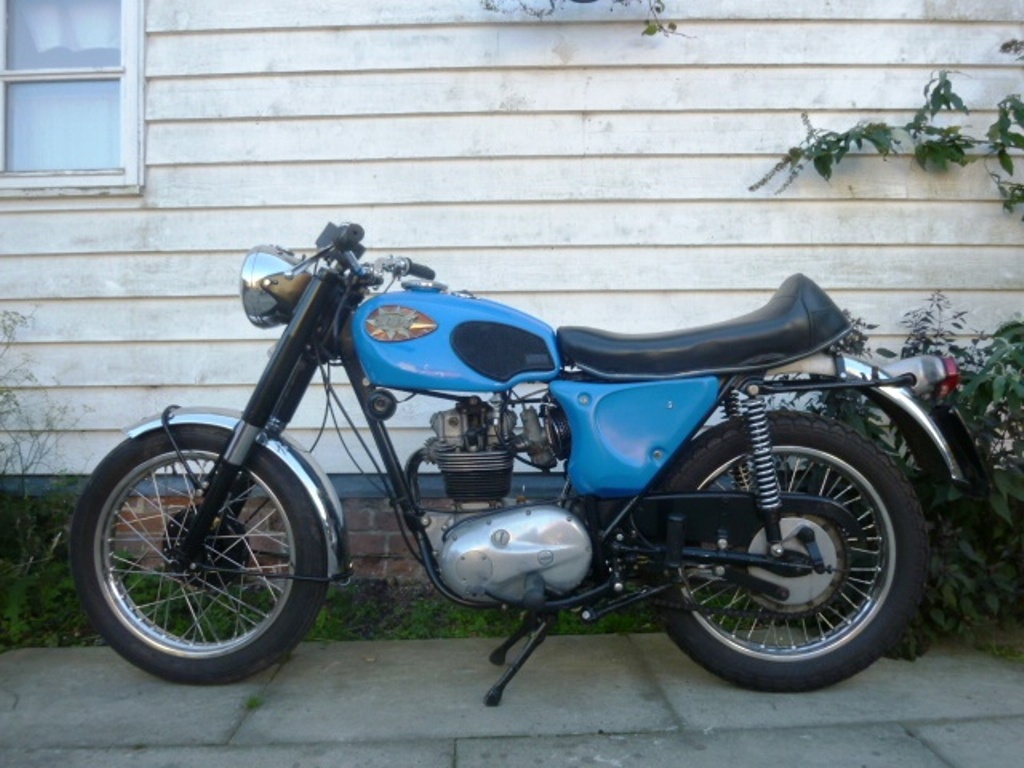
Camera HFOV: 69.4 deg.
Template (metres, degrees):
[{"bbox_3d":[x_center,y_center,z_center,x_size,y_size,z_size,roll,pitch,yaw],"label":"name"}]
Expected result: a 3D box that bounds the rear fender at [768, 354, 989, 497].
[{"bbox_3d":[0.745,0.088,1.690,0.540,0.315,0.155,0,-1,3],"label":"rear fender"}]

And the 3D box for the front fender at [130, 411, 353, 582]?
[{"bbox_3d":[-0.650,0.250,1.750,0.500,0.395,0.125,0,-1,5],"label":"front fender"}]

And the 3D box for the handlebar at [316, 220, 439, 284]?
[{"bbox_3d":[-0.318,-0.272,1.733,0.155,0.095,0.700,0,-1,5],"label":"handlebar"}]

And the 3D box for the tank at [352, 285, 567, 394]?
[{"bbox_3d":[-0.120,-0.108,1.727,0.475,0.245,0.260,0,-1,3],"label":"tank"}]

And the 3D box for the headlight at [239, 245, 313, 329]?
[{"bbox_3d":[-0.550,-0.229,1.745,0.185,0.197,0.190,0,-1,5],"label":"headlight"}]

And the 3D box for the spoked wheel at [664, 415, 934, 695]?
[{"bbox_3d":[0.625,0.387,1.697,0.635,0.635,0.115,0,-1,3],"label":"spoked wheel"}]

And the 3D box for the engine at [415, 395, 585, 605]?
[{"bbox_3d":[-0.024,0.255,1.722,0.390,0.475,0.290,0,-1,3],"label":"engine"}]

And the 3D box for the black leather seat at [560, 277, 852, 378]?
[{"bbox_3d":[0.428,-0.130,1.703,0.665,0.235,0.250,0,-1,3],"label":"black leather seat"}]

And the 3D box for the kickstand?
[{"bbox_3d":[0.018,0.603,1.730,0.160,0.205,0.280,0,-1,3],"label":"kickstand"}]

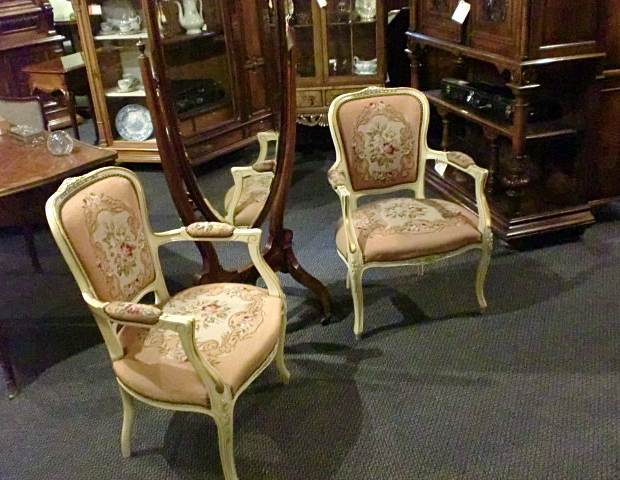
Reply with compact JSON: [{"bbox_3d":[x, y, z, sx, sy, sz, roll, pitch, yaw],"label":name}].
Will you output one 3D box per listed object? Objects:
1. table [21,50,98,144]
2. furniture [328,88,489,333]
[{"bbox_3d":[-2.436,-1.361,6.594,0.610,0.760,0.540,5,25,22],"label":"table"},{"bbox_3d":[0.410,-0.157,2.979,0.665,0.950,0.645,-10,23,-13],"label":"furniture"}]

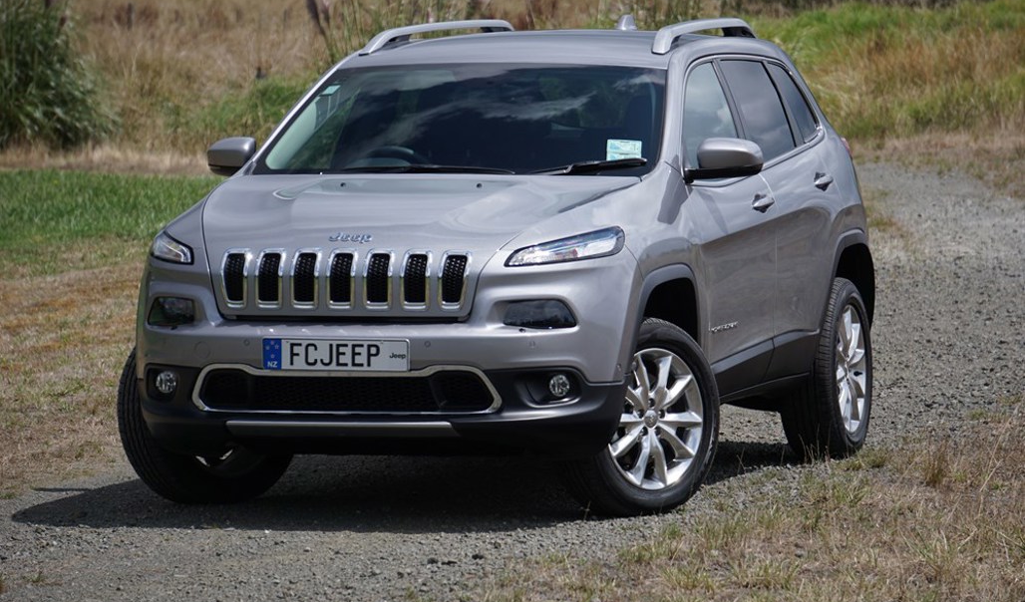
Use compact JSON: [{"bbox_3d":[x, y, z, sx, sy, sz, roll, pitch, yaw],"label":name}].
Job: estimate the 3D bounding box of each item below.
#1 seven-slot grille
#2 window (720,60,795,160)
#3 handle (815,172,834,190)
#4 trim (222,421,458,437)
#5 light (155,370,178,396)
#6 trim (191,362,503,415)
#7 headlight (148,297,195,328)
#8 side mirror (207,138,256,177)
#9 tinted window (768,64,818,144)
[{"bbox_3d":[-0.571,-0.070,24.156,0.890,0.220,0.120,1,3,17],"label":"seven-slot grille"},{"bbox_3d":[0.916,-0.706,26.611,0.050,0.420,0.740,-23,-4,17],"label":"window"},{"bbox_3d":[1.177,-0.452,26.872,0.050,0.055,0.200,1,3,17],"label":"handle"},{"bbox_3d":[-0.579,0.437,24.145,0.820,0.060,0.100,1,3,17],"label":"trim"},{"bbox_3d":[-1.189,0.278,24.569,0.078,0.083,0.060,1,3,17],"label":"light"},{"bbox_3d":[-0.579,0.301,24.142,1.110,0.180,0.130,1,3,17],"label":"trim"},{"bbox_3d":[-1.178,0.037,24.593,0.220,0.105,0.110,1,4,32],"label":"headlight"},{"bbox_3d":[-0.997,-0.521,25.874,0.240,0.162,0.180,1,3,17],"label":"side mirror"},{"bbox_3d":[1.082,-0.756,27.217,0.050,0.335,0.420,-23,-4,17],"label":"tinted window"}]

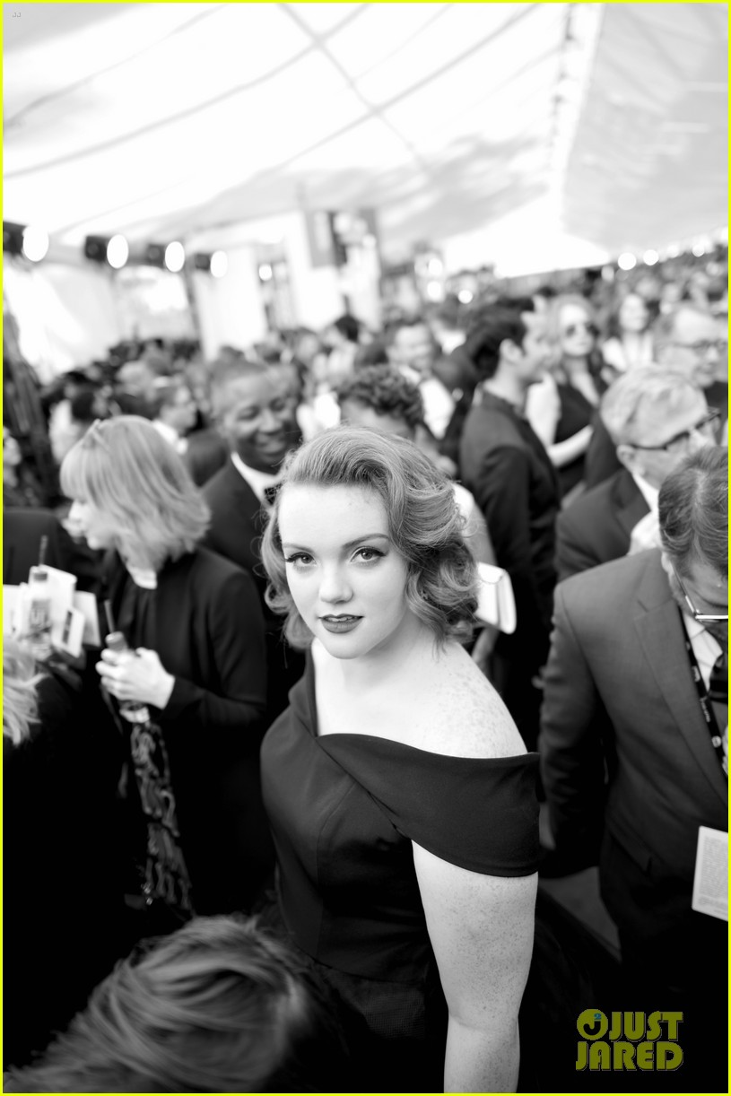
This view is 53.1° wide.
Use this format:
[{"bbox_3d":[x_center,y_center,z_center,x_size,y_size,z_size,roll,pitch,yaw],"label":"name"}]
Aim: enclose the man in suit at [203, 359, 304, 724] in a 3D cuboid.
[{"bbox_3d":[-0.156,0.432,1.892,0.530,1.796,0.360,-18,22,-30],"label":"man in suit"}]

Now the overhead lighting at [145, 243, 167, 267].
[{"bbox_3d":[-3.472,-4.884,12.300,0.480,0.380,0.380,10,21,6],"label":"overhead lighting"}]

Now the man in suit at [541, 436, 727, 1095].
[{"bbox_3d":[0.628,0.590,1.418,0.570,1.627,0.420,-3,19,12],"label":"man in suit"}]

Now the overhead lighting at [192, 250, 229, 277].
[{"bbox_3d":[-3.068,-5.516,14.200,0.480,0.380,0.380,11,22,9],"label":"overhead lighting"}]

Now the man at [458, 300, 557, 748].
[{"bbox_3d":[0.528,0.092,2.578,0.330,1.832,0.500,-7,19,0],"label":"man"}]

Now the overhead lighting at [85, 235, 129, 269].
[{"bbox_3d":[-3.799,-4.313,10.600,0.480,0.380,0.380,9,20,3],"label":"overhead lighting"}]

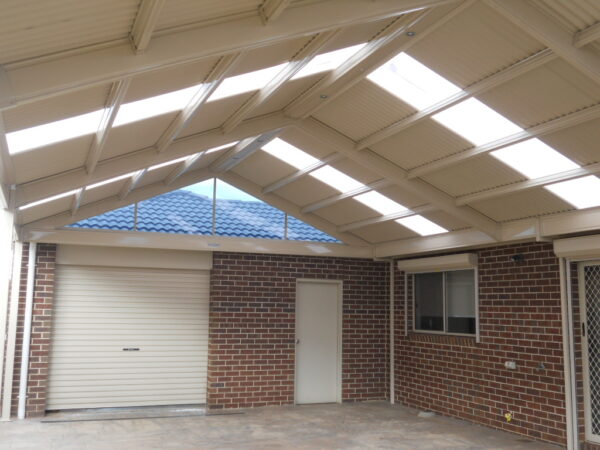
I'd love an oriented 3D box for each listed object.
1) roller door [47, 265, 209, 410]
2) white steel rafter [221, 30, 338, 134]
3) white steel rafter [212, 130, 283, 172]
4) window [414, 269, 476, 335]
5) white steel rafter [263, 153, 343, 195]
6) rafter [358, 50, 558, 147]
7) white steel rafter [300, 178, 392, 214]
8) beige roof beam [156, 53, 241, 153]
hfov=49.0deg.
[{"bbox_3d":[-2.587,1.732,10.217,2.386,2.142,0.080,4,-8,-22],"label":"roller door"},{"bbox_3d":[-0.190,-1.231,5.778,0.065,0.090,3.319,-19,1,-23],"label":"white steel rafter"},{"bbox_3d":[-0.739,-1.083,9.273,0.280,0.145,3.293,4,-8,-22],"label":"white steel rafter"},{"bbox_3d":[2.270,1.224,10.417,0.080,1.022,1.790,4,-8,-22],"label":"window"},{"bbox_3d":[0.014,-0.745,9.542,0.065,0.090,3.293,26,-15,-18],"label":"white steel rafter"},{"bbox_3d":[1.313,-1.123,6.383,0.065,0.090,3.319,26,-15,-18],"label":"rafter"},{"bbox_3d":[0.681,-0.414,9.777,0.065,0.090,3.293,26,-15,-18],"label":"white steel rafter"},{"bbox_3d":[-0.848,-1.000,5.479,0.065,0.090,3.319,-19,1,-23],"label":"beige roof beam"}]

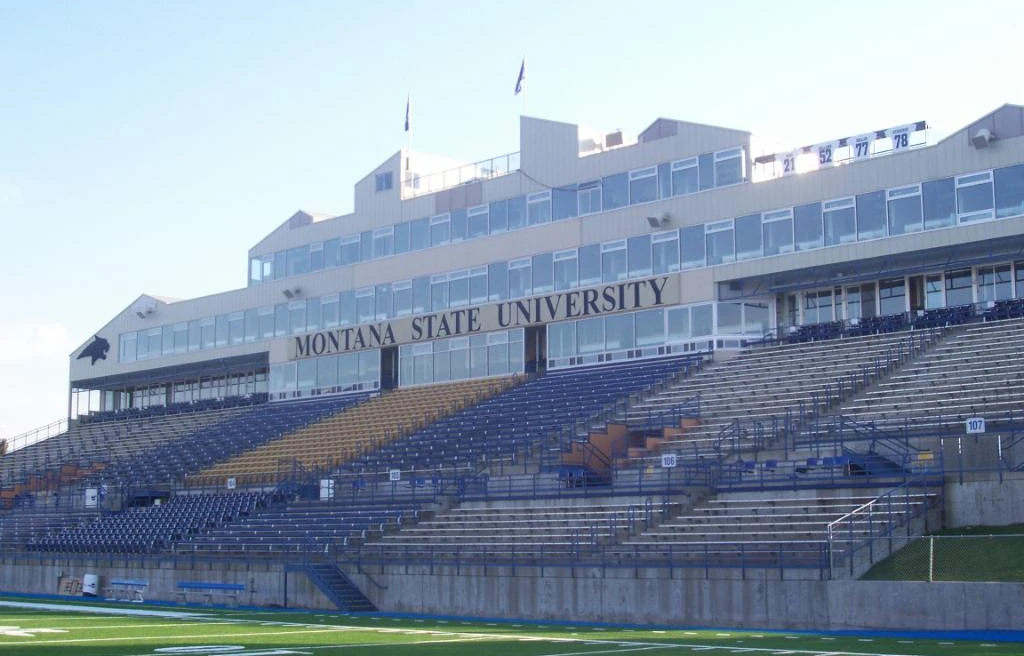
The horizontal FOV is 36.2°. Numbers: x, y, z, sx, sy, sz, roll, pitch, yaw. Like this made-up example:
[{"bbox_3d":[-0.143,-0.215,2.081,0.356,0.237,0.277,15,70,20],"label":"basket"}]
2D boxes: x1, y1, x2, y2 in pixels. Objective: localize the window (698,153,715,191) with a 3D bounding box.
[{"bbox_3d":[8.942,-7.120,71.886,0.120,1.633,0.917,8,-11,-44],"label":"window"}]

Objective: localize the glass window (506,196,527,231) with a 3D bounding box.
[{"bbox_3d":[0.285,-5.851,80.576,0.120,1.636,1.458,8,-11,-44],"label":"glass window"}]

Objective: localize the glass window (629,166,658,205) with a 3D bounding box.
[{"bbox_3d":[6.224,-6.731,74.280,0.100,1.700,1.866,8,-11,-44],"label":"glass window"}]

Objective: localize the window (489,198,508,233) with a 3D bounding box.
[{"bbox_3d":[-0.703,-5.740,81.230,0.100,1.700,1.488,8,-11,-44],"label":"window"}]

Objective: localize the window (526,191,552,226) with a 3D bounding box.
[{"bbox_3d":[1.334,-6.033,79.188,0.100,1.700,1.696,8,-11,-44],"label":"window"}]

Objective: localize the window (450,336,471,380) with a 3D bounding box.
[{"bbox_3d":[-2.703,1.570,82.255,0.150,2.390,1.531,7,-10,-44],"label":"window"}]

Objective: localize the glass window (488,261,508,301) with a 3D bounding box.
[{"bbox_3d":[-0.672,-2.376,81.063,0.120,1.967,1.506,8,-11,-44],"label":"glass window"}]

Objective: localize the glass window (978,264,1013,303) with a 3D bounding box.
[{"bbox_3d":[18.494,-1.590,59.927,0.100,1.597,1.474,8,-11,-44],"label":"glass window"}]

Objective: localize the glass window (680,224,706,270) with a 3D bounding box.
[{"bbox_3d":[8.289,-3.636,71.599,0.150,1.990,1.520,7,-11,-44],"label":"glass window"}]

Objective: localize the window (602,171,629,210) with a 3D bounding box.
[{"bbox_3d":[4.981,-6.555,75.528,0.100,1.700,1.672,8,-11,-44],"label":"window"}]

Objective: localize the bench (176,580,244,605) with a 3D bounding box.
[{"bbox_3d":[-9.908,8.653,51.003,0.480,0.720,3.870,8,-11,-44],"label":"bench"}]

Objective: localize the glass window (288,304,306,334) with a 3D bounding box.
[{"bbox_3d":[-12.699,-0.664,92.803,0.100,1.980,1.774,8,-11,-44],"label":"glass window"}]

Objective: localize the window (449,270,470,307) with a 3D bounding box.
[{"bbox_3d":[-2.760,-2.028,82.580,0.100,1.923,1.623,8,-11,-44],"label":"window"}]

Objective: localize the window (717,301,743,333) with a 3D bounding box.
[{"bbox_3d":[9.774,-0.435,70.441,1.175,1.480,0.100,0,-8,0],"label":"window"}]

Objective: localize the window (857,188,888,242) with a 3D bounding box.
[{"bbox_3d":[14.873,-4.619,64.779,0.150,1.980,1.478,7,-10,-44],"label":"window"}]

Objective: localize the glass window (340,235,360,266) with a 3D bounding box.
[{"bbox_3d":[-9.231,-4.439,89.732,0.150,1.720,1.894,7,-10,-44],"label":"glass window"}]

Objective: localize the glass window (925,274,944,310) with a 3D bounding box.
[{"bbox_3d":[16.684,-1.322,61.811,0.100,1.571,0.854,8,-11,-44],"label":"glass window"}]

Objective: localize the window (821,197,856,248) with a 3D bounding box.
[{"bbox_3d":[12.659,-4.101,60.494,0.100,1.788,1.535,8,-11,-44],"label":"window"}]

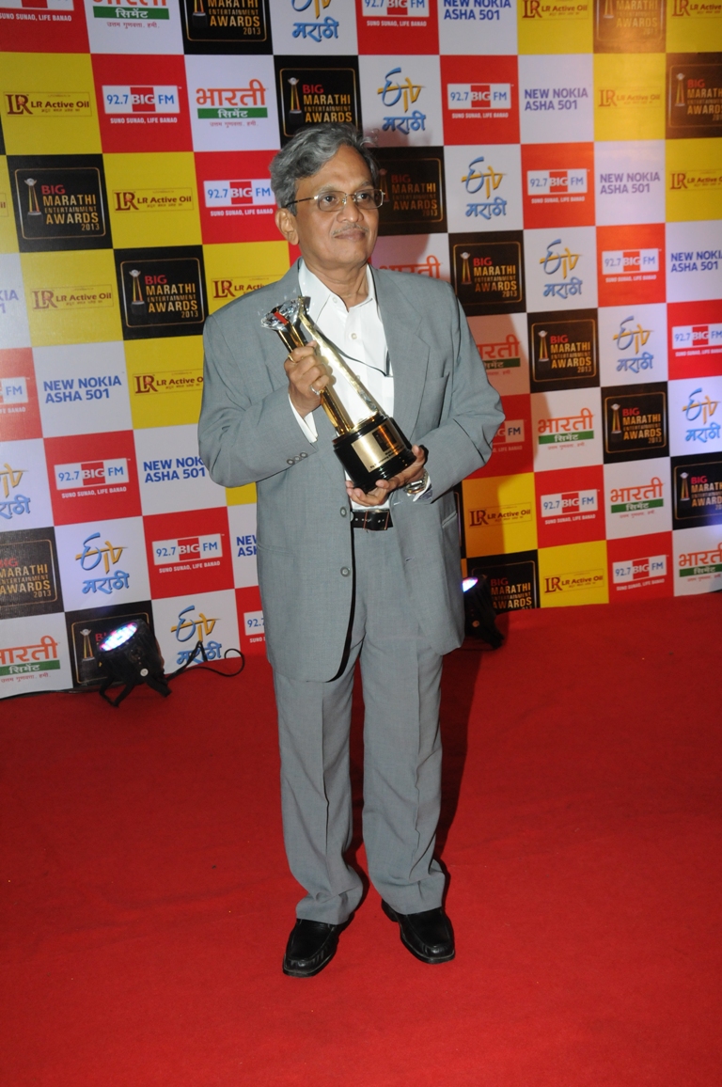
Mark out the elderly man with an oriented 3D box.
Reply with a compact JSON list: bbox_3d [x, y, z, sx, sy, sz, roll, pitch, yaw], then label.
[{"bbox_3d":[-0.010,0.026,2.332,0.600,1.645,0.390,-6,11,-11],"label":"elderly man"}]

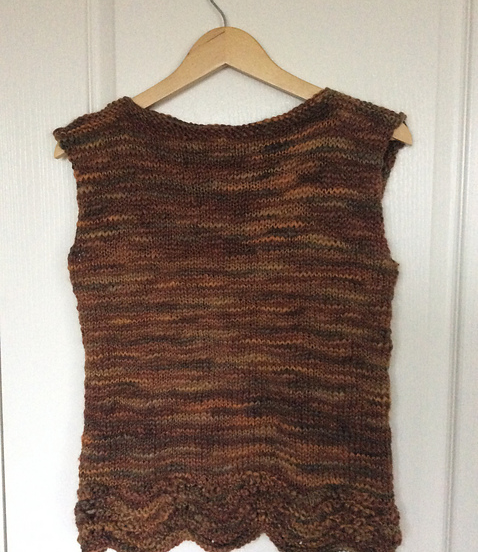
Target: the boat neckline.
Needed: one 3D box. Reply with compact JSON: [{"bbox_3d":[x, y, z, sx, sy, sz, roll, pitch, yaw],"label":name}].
[{"bbox_3d":[-0.014,-0.202,0.722,0.258,0.055,0.040,1,5,3],"label":"boat neckline"}]

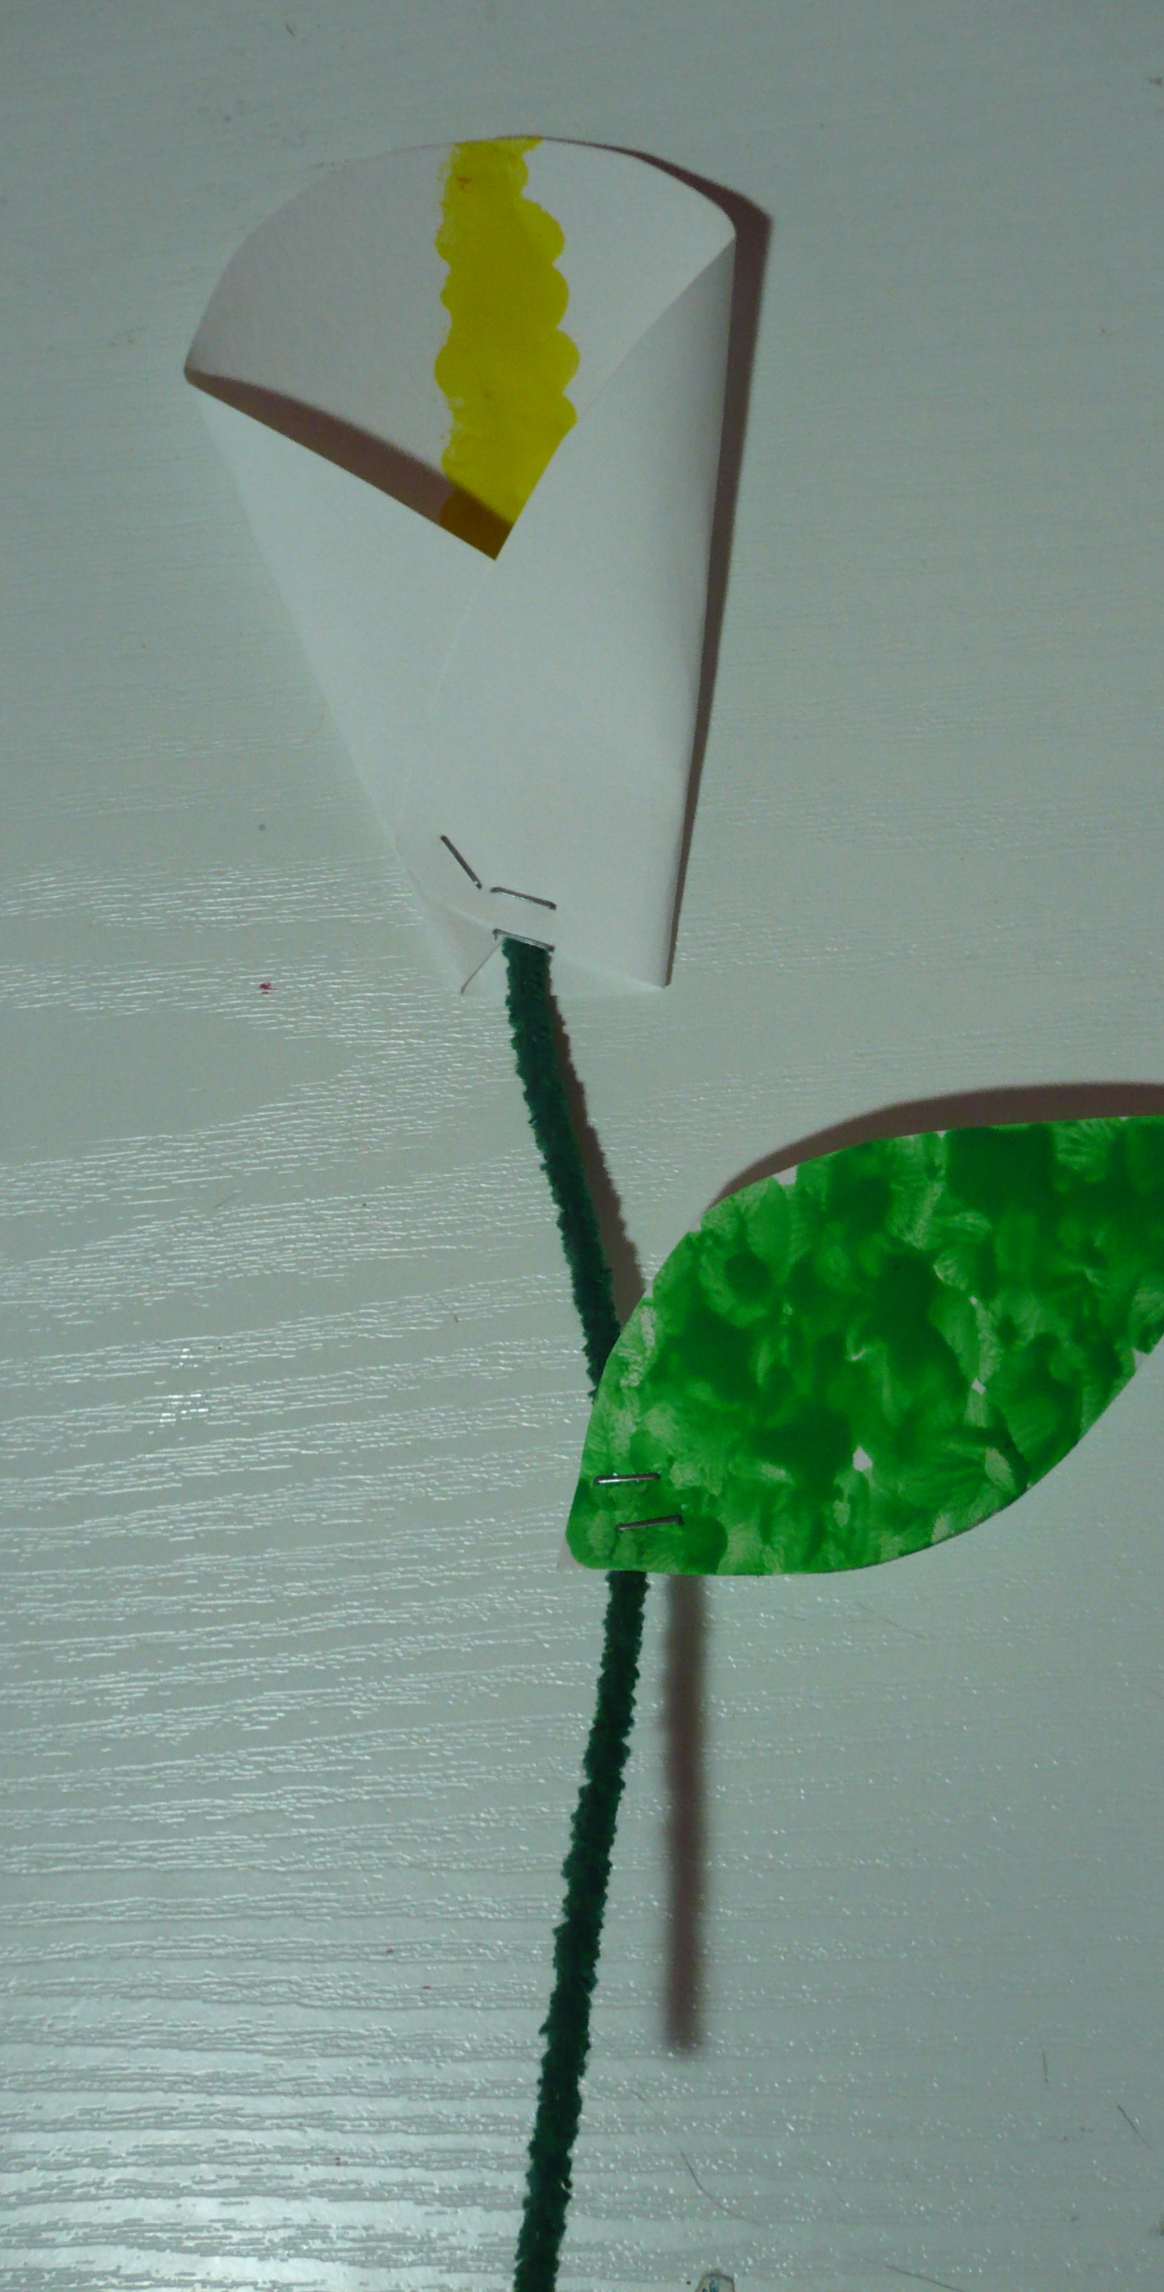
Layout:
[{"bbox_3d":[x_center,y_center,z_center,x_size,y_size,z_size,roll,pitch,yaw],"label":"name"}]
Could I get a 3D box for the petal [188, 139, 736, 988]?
[{"bbox_3d":[-0.023,-0.110,0.437,0.104,0.024,0.162,-3,87,0],"label":"petal"}]

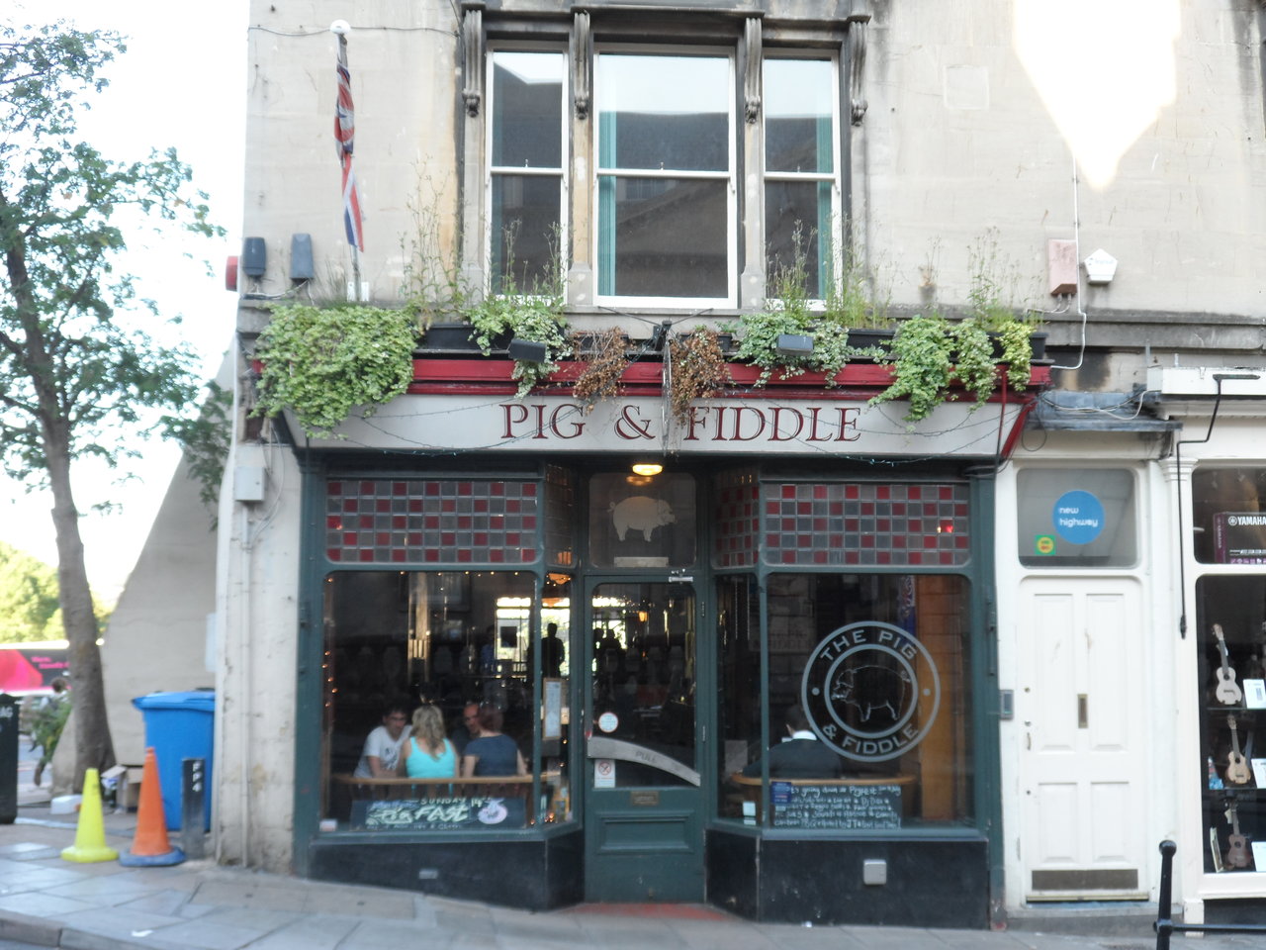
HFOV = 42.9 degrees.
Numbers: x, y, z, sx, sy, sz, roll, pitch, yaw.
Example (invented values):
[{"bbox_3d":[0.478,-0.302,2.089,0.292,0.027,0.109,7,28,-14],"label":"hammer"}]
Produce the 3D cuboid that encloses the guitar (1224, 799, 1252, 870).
[{"bbox_3d":[4.093,2.422,10.872,0.170,0.470,0.070,0,-12,-4],"label":"guitar"}]

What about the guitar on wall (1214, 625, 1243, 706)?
[{"bbox_3d":[4.047,1.295,10.947,0.180,0.560,0.070,0,-23,-4],"label":"guitar on wall"}]

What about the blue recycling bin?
[{"bbox_3d":[-3.514,2.235,12.606,0.700,1.050,0.570,0,-7,-4],"label":"blue recycling bin"}]

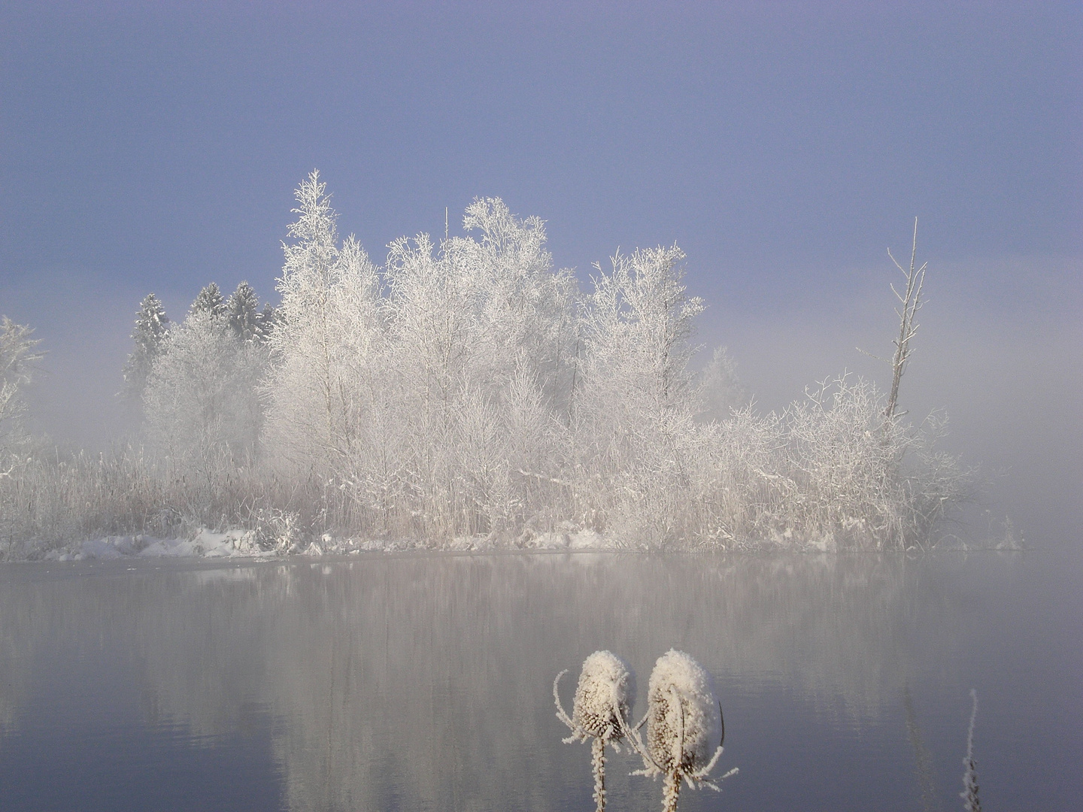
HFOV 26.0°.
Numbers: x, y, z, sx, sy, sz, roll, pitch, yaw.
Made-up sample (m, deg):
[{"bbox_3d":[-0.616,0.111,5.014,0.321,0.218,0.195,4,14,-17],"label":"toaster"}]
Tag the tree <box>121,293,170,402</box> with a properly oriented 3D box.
[{"bbox_3d":[-23.060,-0.320,138.000,3.880,12.640,3.880,-1,-1,0],"label":"tree"}]

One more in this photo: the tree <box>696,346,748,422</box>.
[{"bbox_3d":[8.850,0.910,115.000,2.740,7.750,2.740,-1,-1,0],"label":"tree"}]

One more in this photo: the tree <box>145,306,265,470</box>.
[{"bbox_3d":[-12.150,0.380,85.000,4.500,7.910,4.400,0,-2,0],"label":"tree"}]

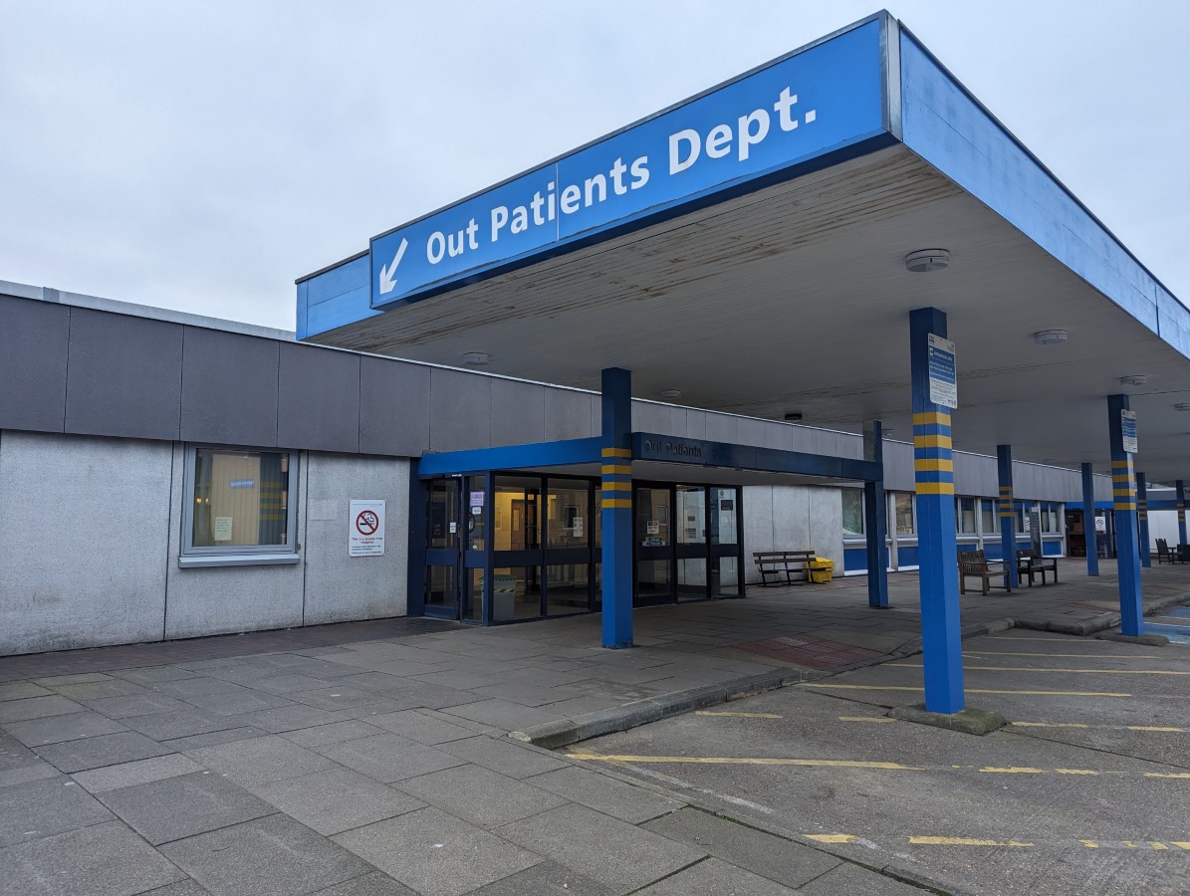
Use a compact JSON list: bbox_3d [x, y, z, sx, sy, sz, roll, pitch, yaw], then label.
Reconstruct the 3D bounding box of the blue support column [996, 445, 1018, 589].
[{"bbox_3d":[9.680,1.607,19.357,0.210,3.322,0.300,-5,-7,44],"label":"blue support column"}]

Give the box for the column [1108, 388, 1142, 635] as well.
[{"bbox_3d":[7.465,0.932,11.595,0.200,3.345,0.300,-5,-7,44],"label":"column"}]

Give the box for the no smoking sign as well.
[{"bbox_3d":[-3.171,1.116,11.535,0.020,0.790,0.565,-5,-7,44],"label":"no smoking sign"}]

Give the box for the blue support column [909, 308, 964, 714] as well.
[{"bbox_3d":[2.937,0.515,7.122,0.210,3.414,0.300,-5,-7,44],"label":"blue support column"}]

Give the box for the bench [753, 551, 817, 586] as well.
[{"bbox_3d":[4.686,2.838,19.481,0.550,0.760,2.720,-5,-7,44],"label":"bench"}]

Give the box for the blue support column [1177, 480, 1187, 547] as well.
[{"bbox_3d":[24.387,3.034,34.333,0.210,3.334,0.300,-5,-7,44],"label":"blue support column"}]

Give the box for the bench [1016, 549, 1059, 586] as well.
[{"bbox_3d":[10.341,2.805,19.588,0.620,0.870,1.930,-5,-7,44],"label":"bench"}]

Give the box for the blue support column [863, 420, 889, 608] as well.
[{"bbox_3d":[4.907,1.130,14.393,0.200,3.245,0.300,-5,-7,44],"label":"blue support column"}]

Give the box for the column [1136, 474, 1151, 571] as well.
[{"bbox_3d":[19.525,2.564,29.382,0.210,3.332,0.300,-5,-7,44],"label":"column"}]

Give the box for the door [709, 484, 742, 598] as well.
[{"bbox_3d":[2.435,1.748,15.379,0.070,2.050,0.980,-5,-7,44],"label":"door"}]

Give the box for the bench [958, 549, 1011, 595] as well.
[{"bbox_3d":[8.383,2.674,17.762,1.240,0.910,0.580,4,-7,-40],"label":"bench"}]

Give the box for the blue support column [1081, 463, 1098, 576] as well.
[{"bbox_3d":[14.098,2.035,23.557,0.200,3.240,0.300,-5,-7,44],"label":"blue support column"}]

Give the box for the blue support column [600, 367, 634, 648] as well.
[{"bbox_3d":[0.265,0.684,9.772,0.210,3.241,0.300,-5,-7,44],"label":"blue support column"}]

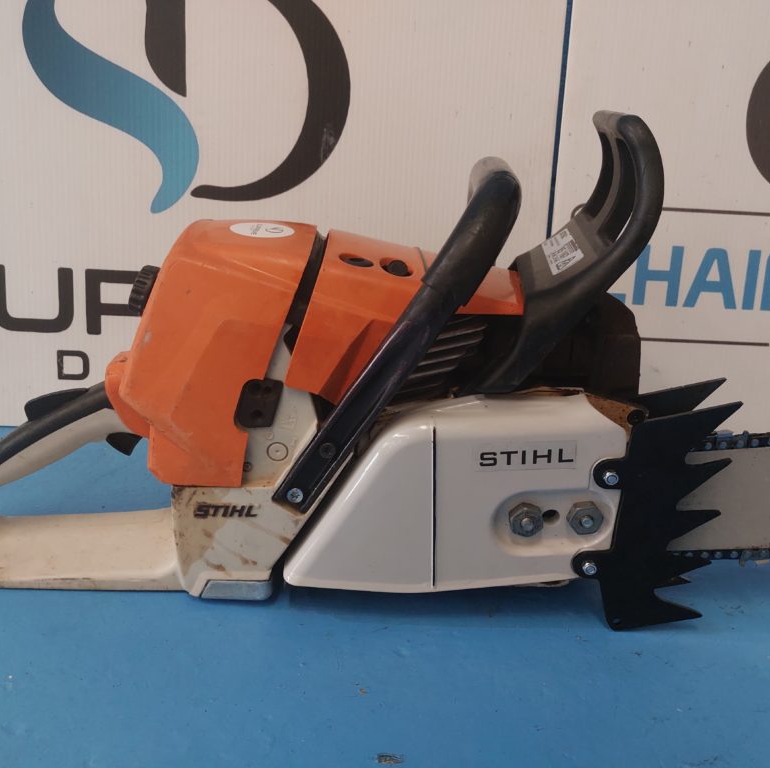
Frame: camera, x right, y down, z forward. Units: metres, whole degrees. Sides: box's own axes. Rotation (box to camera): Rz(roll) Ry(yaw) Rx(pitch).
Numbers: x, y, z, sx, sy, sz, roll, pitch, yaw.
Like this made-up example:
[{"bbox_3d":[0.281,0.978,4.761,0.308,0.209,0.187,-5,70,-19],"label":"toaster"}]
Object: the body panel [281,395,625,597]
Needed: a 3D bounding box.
[{"bbox_3d":[0.039,0.066,0.439,0.207,0.124,0.042,-2,22,0],"label":"body panel"}]

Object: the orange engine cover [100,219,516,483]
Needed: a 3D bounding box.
[{"bbox_3d":[-0.048,-0.028,0.471,0.281,0.151,0.127,-2,22,0],"label":"orange engine cover"}]

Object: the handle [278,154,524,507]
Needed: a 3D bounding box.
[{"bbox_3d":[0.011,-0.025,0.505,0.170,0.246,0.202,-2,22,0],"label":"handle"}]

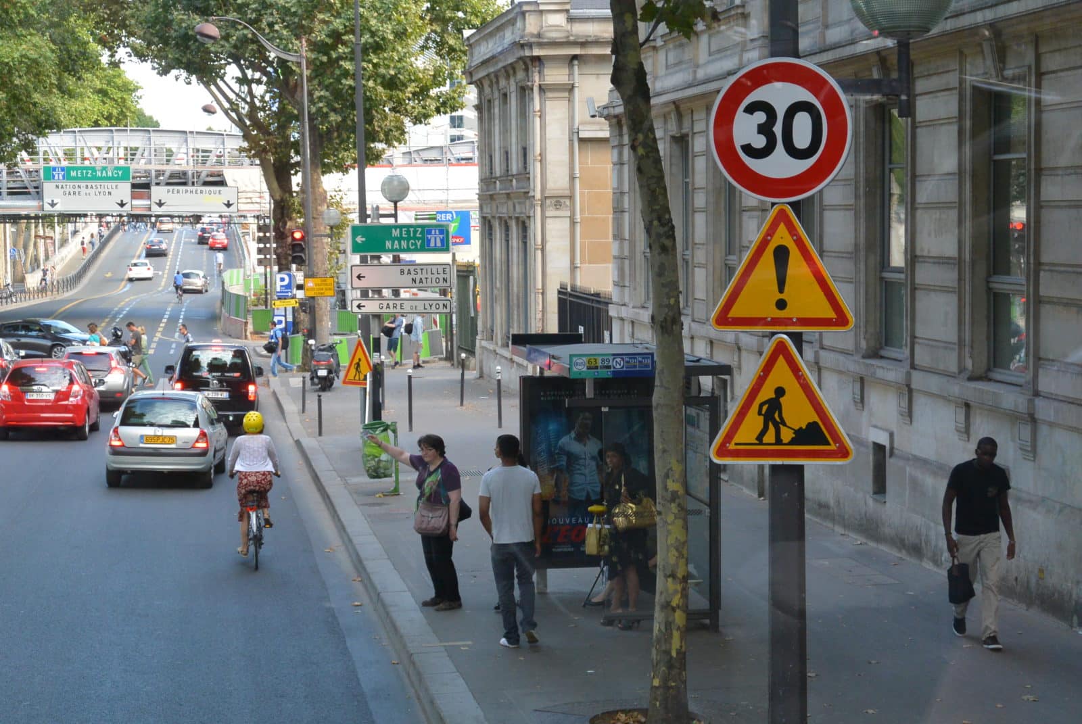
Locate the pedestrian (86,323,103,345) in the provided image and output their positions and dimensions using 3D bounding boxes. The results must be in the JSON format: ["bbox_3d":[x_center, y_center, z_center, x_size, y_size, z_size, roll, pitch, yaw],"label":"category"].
[{"bbox_3d":[-12.330,-0.236,61.556,0.420,1.680,0.480,0,4,12],"label":"pedestrian"}]

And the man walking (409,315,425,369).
[{"bbox_3d":[-3.808,-0.715,68.241,0.480,1.770,0.520,-1,4,-6],"label":"man walking"}]

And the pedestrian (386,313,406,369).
[{"bbox_3d":[-4.469,-0.723,68.241,0.580,1.760,0.550,0,4,6],"label":"pedestrian"}]

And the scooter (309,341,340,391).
[{"bbox_3d":[-5.667,0.059,58.271,0.780,1.300,2.000,-1,3,-2],"label":"scooter"}]

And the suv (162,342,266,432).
[{"bbox_3d":[-6.948,0.446,47.259,1.800,1.820,4.450,-1,3,-9],"label":"suv"}]

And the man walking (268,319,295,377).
[{"bbox_3d":[-7.781,-0.440,66.742,0.780,1.720,0.540,0,4,6],"label":"man walking"}]

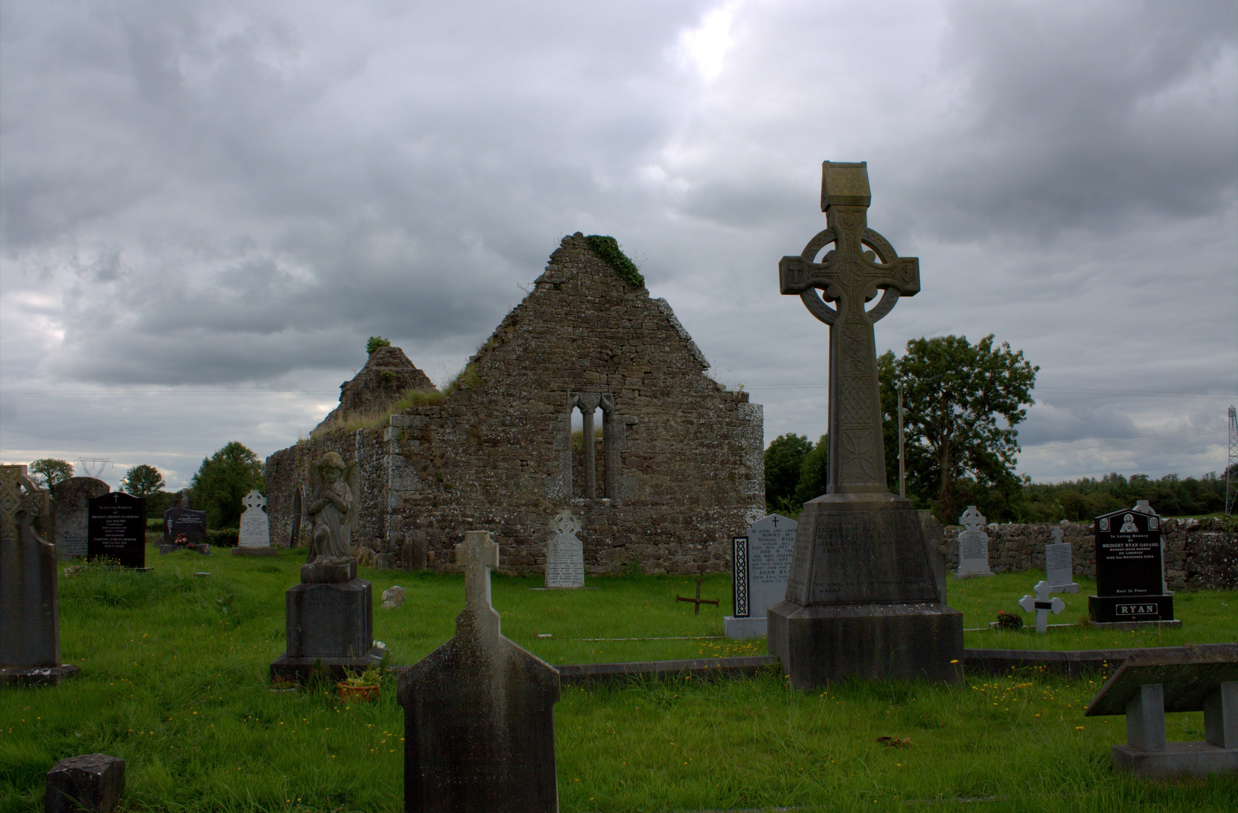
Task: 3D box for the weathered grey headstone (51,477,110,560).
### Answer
[{"bbox_3d":[-10.047,2.136,18.000,0.980,1.550,0.160,0,-5,-3],"label":"weathered grey headstone"}]

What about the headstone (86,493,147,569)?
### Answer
[{"bbox_3d":[-8.143,2.008,15.600,0.860,1.220,0.100,-1,-5,0],"label":"headstone"}]

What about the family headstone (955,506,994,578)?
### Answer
[{"bbox_3d":[7.508,2.874,20.402,0.870,1.514,0.300,0,-6,-6],"label":"family headstone"}]

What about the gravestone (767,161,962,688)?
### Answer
[{"bbox_3d":[2.077,0.066,8.631,1.470,4.679,0.880,0,-6,-4],"label":"gravestone"}]

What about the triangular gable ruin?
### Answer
[{"bbox_3d":[-4.766,0.854,30.905,9.550,8.113,18.500,3,-7,-27],"label":"triangular gable ruin"}]

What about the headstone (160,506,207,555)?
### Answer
[{"bbox_3d":[-9.269,2.644,20.500,0.930,0.990,0.260,0,-5,-3],"label":"headstone"}]

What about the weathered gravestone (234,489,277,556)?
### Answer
[{"bbox_3d":[-8.010,2.558,21.200,0.870,1.440,0.250,0,-5,-3],"label":"weathered gravestone"}]

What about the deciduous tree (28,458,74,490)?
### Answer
[{"bbox_3d":[-79.015,12.153,134.546,6.200,9.841,6.200,3,-7,-30],"label":"deciduous tree"}]

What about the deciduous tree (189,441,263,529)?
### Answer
[{"bbox_3d":[-32.039,6.795,79.762,6.900,7.755,6.900,2,-7,-22],"label":"deciduous tree"}]

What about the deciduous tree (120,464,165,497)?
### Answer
[{"bbox_3d":[-66.355,12.491,134.498,6.000,8.891,6.000,3,-7,-26],"label":"deciduous tree"}]

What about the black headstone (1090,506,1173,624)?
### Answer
[{"bbox_3d":[6.550,2.022,12.300,0.870,1.450,0.270,-1,-5,5],"label":"black headstone"}]

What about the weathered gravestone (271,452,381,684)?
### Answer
[{"bbox_3d":[-2.542,1.404,8.639,0.920,1.967,0.680,0,-6,-6],"label":"weathered gravestone"}]

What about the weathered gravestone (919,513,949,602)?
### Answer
[{"bbox_3d":[3.605,1.980,11.900,0.880,1.400,0.140,-1,-5,3],"label":"weathered gravestone"}]

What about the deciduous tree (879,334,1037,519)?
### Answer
[{"bbox_3d":[20.871,1.257,61.000,10.600,11.200,10.000,-1,-5,0],"label":"deciduous tree"}]

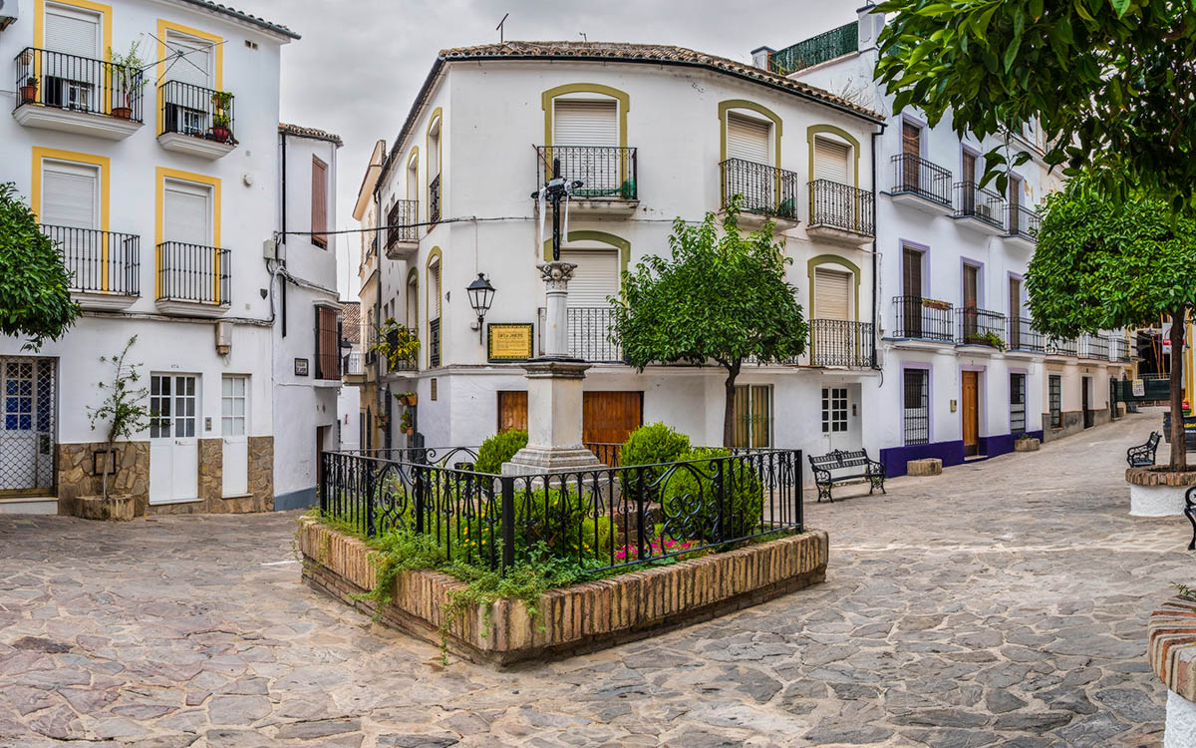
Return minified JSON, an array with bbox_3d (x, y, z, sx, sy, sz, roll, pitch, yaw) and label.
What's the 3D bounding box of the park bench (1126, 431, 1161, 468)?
[{"bbox_3d":[9.630,1.450,15.800,0.550,0.800,1.600,0,0,28],"label":"park bench"}]

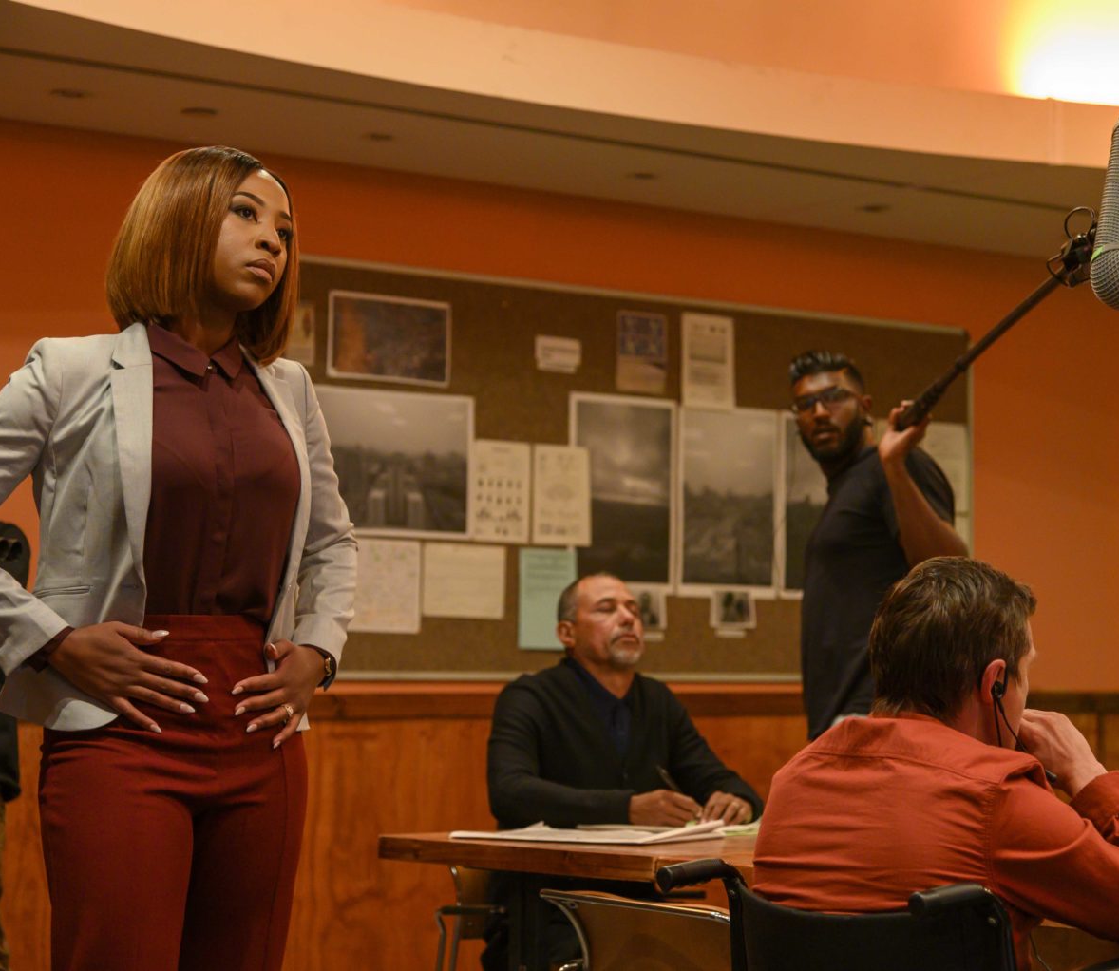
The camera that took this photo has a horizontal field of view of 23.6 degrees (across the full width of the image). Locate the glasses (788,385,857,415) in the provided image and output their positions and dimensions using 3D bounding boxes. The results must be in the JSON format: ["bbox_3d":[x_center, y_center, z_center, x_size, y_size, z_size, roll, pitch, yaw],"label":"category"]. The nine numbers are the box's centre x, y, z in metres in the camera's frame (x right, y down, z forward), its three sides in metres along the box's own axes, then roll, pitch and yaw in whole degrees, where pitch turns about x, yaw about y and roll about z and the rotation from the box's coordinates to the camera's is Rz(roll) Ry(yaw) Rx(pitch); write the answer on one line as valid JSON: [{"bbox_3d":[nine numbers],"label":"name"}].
[{"bbox_3d":[0.617,-0.186,5.991,0.142,0.045,0.140,-13,-10,28],"label":"glasses"}]

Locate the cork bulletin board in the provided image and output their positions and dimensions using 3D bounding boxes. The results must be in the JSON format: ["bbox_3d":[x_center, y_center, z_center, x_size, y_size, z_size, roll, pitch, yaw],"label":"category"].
[{"bbox_3d":[0.203,-0.001,8.250,3.000,1.202,0.030,3,-4,-36],"label":"cork bulletin board"}]

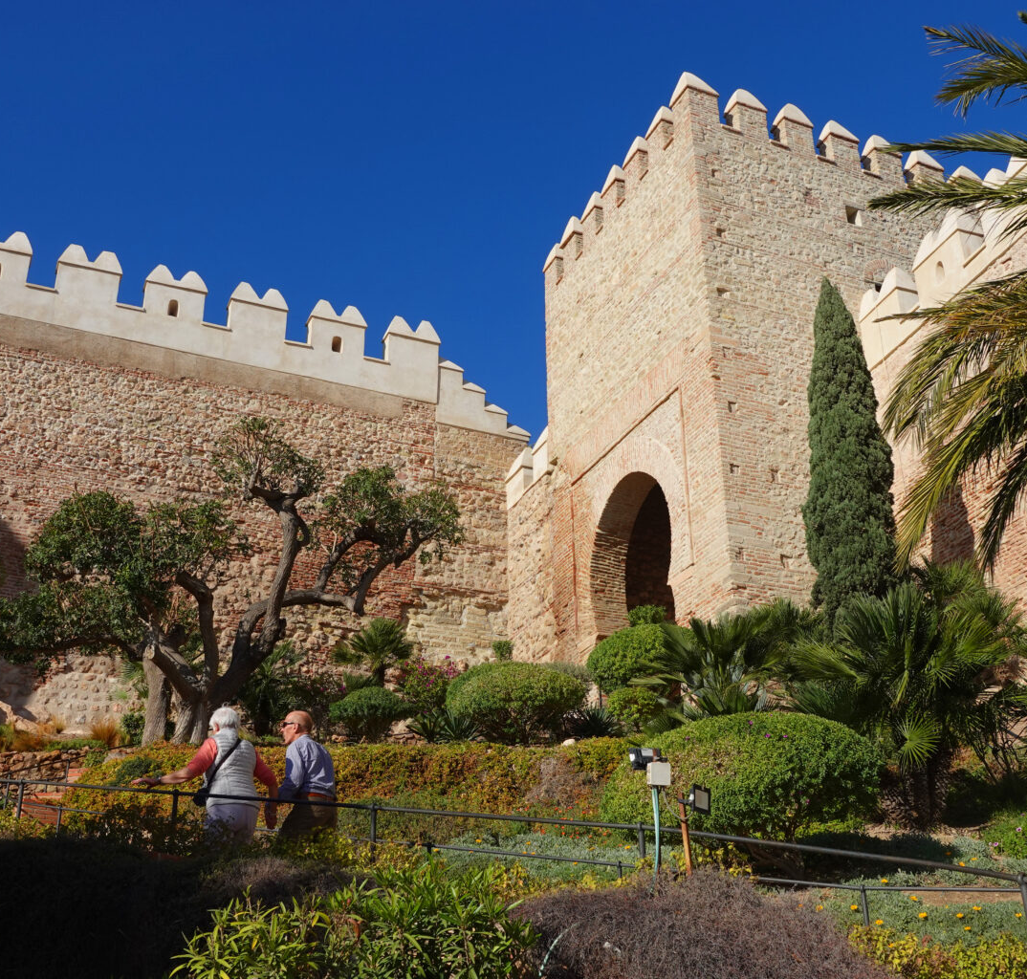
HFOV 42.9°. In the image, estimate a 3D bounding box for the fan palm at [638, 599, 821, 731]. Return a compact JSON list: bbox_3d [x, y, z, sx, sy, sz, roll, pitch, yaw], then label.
[{"bbox_3d":[2.916,2.406,17.600,2.350,1.900,2.200,-1,-26,0],"label":"fan palm"}]

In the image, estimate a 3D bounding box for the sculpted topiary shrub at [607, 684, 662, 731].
[{"bbox_3d":[1.539,2.839,16.600,0.800,0.680,0.800,-1,-26,0],"label":"sculpted topiary shrub"}]

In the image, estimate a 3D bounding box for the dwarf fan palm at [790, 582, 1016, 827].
[{"bbox_3d":[4.297,2.331,14.400,2.400,2.750,2.300,-1,-26,0],"label":"dwarf fan palm"}]

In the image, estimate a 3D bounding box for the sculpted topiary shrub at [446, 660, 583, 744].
[{"bbox_3d":[0.037,2.766,16.800,1.800,1.150,1.600,-1,-26,0],"label":"sculpted topiary shrub"}]

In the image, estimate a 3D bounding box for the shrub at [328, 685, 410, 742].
[{"bbox_3d":[-1.890,2.942,17.000,1.080,0.800,1.050,-1,-26,0],"label":"shrub"}]

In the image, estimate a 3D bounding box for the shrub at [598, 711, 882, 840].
[{"bbox_3d":[2.163,2.834,12.400,2.600,1.500,2.200,-1,-26,0],"label":"shrub"}]

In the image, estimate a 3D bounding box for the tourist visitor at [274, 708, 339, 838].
[{"bbox_3d":[-1.531,2.446,9.650,0.450,1.680,0.500,-21,-32,35],"label":"tourist visitor"}]

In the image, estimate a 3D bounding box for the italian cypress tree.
[{"bbox_3d":[6.149,-0.678,24.000,1.750,7.800,1.750,-1,-26,0],"label":"italian cypress tree"}]

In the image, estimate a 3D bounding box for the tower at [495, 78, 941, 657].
[{"bbox_3d":[6.640,-1.303,34.560,8.800,14.960,8.800,11,-28,-22],"label":"tower"}]

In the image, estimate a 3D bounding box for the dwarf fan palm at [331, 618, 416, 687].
[{"bbox_3d":[-2.082,2.527,19.500,1.200,1.250,1.200,-1,-26,0],"label":"dwarf fan palm"}]

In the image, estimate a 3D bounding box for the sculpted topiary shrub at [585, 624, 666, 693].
[{"bbox_3d":[1.610,2.426,18.600,1.150,1.050,1.150,-1,-26,0],"label":"sculpted topiary shrub"}]

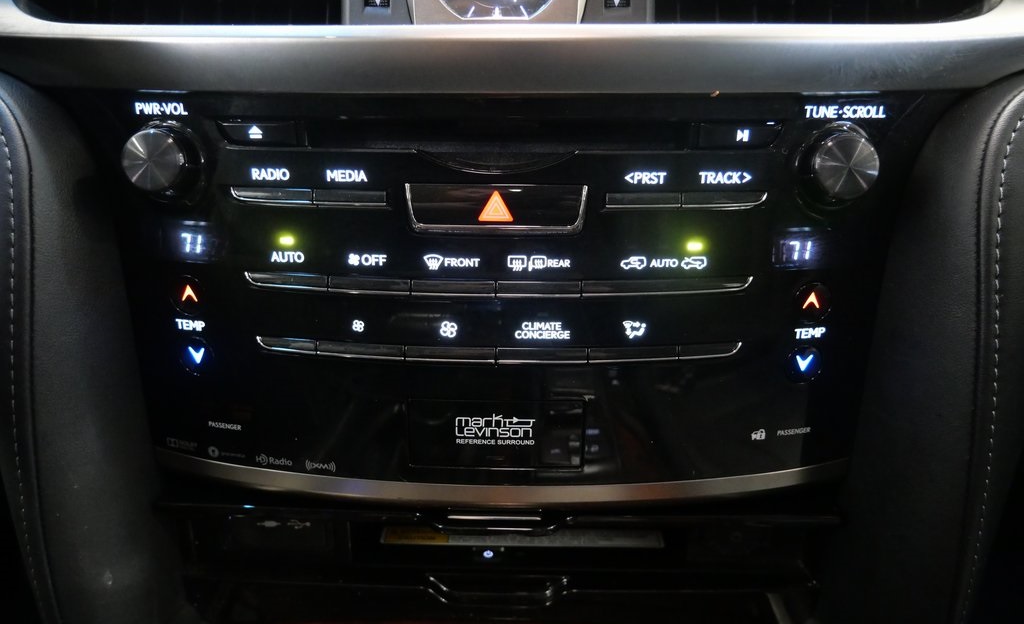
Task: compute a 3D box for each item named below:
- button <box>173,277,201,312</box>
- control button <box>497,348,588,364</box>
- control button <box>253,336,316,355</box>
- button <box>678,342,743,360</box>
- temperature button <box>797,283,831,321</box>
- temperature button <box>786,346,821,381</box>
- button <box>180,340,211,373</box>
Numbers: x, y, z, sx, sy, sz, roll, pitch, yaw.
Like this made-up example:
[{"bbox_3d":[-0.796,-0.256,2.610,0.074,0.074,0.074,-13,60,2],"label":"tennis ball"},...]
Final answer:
[{"bbox_3d":[-0.129,-0.007,0.283,0.014,0.014,0.005,4,13,15],"label":"button"},{"bbox_3d":[0.011,0.016,0.267,0.034,0.006,0.006,1,13,1],"label":"control button"},{"bbox_3d":[-0.088,0.013,0.278,0.026,0.006,0.006,3,13,11],"label":"control button"},{"bbox_3d":[0.075,0.015,0.269,0.024,0.007,0.006,-1,13,-5],"label":"button"},{"bbox_3d":[0.114,-0.004,0.270,0.014,0.014,0.005,-2,13,-9],"label":"temperature button"},{"bbox_3d":[0.113,0.020,0.275,0.015,0.015,0.005,-2,13,-9],"label":"temperature button"},{"bbox_3d":[-0.128,0.018,0.288,0.014,0.014,0.005,4,13,15],"label":"button"}]

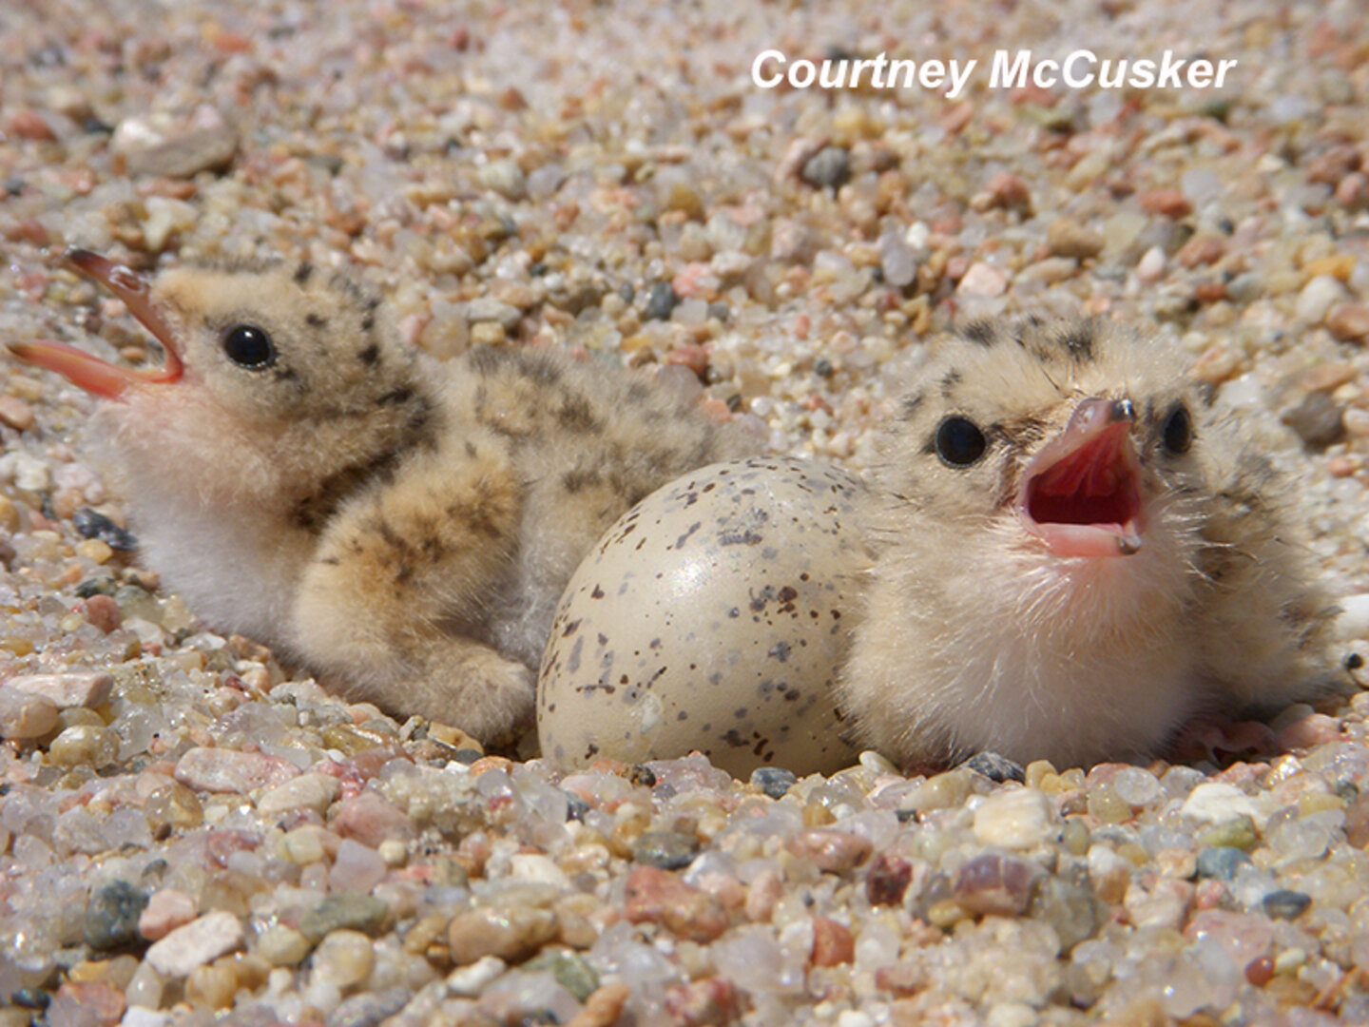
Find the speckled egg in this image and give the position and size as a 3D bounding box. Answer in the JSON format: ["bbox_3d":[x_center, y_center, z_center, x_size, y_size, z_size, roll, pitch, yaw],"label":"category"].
[{"bbox_3d":[0.003,0.010,0.297,0.024,0.024,0.030,8,42,21],"label":"speckled egg"}]

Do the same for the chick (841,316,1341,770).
[{"bbox_3d":[0.028,-0.002,0.303,0.029,0.028,0.042,3,20,9],"label":"chick"}]

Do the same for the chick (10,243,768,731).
[{"bbox_3d":[-0.020,-0.004,0.304,0.050,0.030,0.028,-3,20,-9],"label":"chick"}]

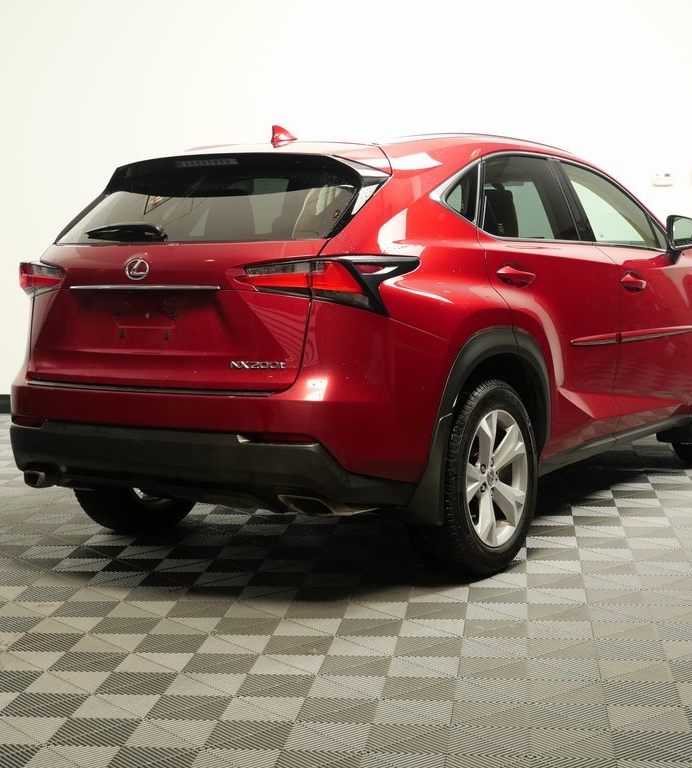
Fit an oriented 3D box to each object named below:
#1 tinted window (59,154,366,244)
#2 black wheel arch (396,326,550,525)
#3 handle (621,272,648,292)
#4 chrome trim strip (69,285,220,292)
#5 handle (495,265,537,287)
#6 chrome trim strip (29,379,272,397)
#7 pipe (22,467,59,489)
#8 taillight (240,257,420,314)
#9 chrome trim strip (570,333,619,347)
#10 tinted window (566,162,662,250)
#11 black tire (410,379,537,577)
[{"bbox_3d":[-0.518,-0.621,4.609,1.240,0.418,0.110,3,-34,34],"label":"tinted window"},{"bbox_3d":[0.448,0.115,4.550,0.190,0.620,0.950,2,7,33],"label":"black wheel arch"},{"bbox_3d":[1.243,-0.435,5.606,0.052,0.072,0.225,2,7,33],"label":"handle"},{"bbox_3d":[-0.680,-0.317,4.317,0.665,0.022,0.030,2,7,33],"label":"chrome trim strip"},{"bbox_3d":[0.612,-0.390,4.655,0.052,0.070,0.230,2,7,33],"label":"handle"},{"bbox_3d":[-0.711,0.021,4.363,1.110,0.030,0.110,3,7,34],"label":"chrome trim strip"},{"bbox_3d":[-1.134,0.348,4.868,0.135,0.068,0.160,3,7,34],"label":"pipe"},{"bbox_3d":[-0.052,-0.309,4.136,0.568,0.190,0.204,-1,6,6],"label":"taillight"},{"bbox_3d":[1.008,-0.174,5.261,0.030,0.042,0.480,2,7,33],"label":"chrome trim strip"},{"bbox_3d":[1.213,-0.790,5.878,0.060,0.404,0.950,-23,-7,34],"label":"tinted window"},{"bbox_3d":[0.458,0.333,4.734,0.230,0.715,0.715,3,7,34],"label":"black tire"}]

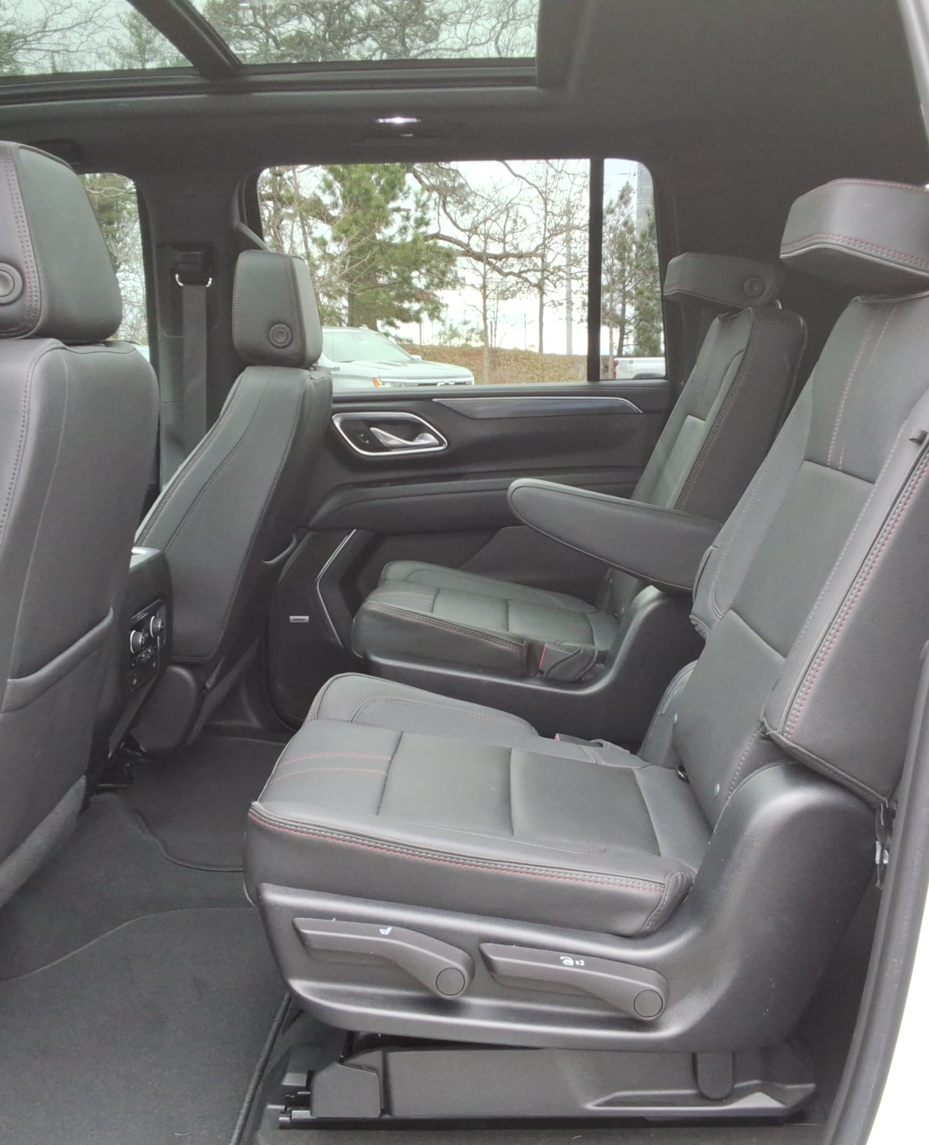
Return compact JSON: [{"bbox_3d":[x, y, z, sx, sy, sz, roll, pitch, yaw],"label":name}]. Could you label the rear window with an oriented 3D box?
[{"bbox_3d":[0.000,-0.582,2.416,0.795,0.440,0.080,-1,10,2],"label":"rear window"}]

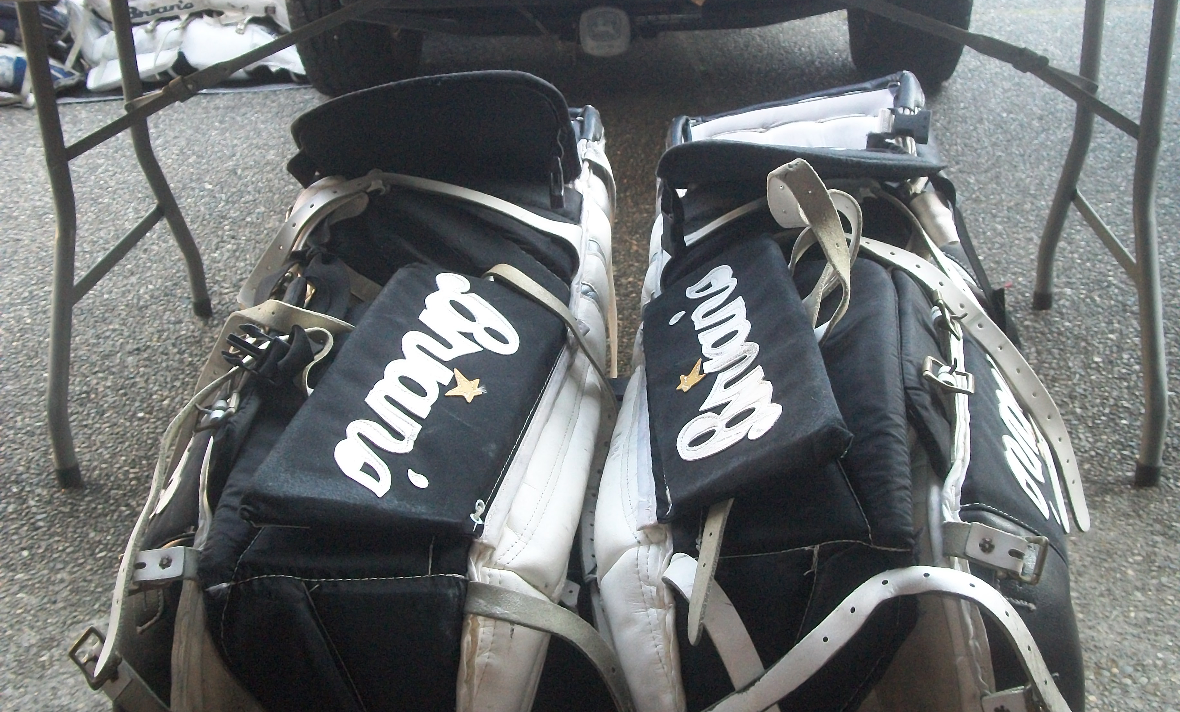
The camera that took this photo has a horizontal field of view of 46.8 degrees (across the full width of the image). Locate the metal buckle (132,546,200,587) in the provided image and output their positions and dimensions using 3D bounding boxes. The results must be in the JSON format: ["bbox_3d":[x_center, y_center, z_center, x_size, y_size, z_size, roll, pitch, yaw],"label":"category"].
[{"bbox_3d":[-0.300,0.148,0.955,0.060,0.013,0.030,-12,43,19],"label":"metal buckle"}]

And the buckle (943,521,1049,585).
[{"bbox_3d":[0.285,0.138,0.955,0.076,0.015,0.035,18,41,-16],"label":"buckle"}]

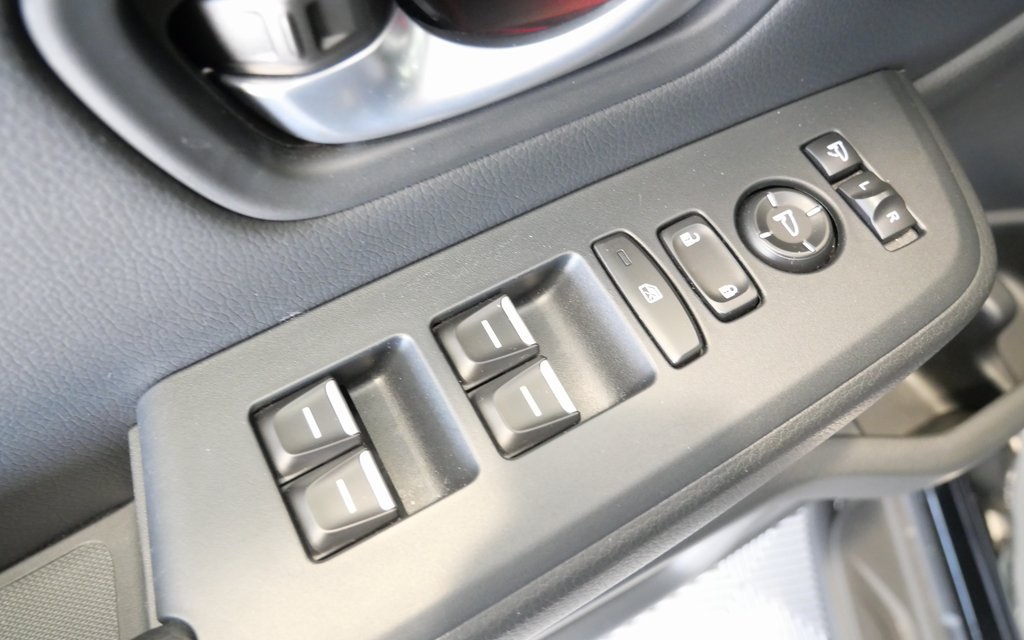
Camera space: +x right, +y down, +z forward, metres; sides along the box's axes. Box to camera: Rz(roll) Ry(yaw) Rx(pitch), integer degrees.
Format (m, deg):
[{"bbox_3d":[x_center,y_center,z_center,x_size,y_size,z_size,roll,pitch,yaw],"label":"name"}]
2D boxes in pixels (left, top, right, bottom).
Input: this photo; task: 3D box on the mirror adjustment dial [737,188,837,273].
[{"bbox_3d":[0.075,-0.025,0.192,0.025,0.006,0.025,1,68,-1],"label":"mirror adjustment dial"}]

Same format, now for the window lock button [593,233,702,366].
[{"bbox_3d":[0.035,-0.006,0.183,0.011,0.006,0.037,-27,71,-12],"label":"window lock button"}]

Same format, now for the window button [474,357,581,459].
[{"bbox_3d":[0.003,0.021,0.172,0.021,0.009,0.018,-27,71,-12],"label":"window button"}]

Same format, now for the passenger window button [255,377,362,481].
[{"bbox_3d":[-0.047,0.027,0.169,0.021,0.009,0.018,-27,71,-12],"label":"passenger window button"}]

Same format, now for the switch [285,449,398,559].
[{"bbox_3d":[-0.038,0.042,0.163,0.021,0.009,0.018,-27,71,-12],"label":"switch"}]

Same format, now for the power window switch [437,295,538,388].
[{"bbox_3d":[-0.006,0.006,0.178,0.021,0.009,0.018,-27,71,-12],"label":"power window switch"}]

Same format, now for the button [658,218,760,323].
[{"bbox_3d":[0.052,-0.014,0.187,0.012,0.006,0.027,-27,71,-12],"label":"button"}]

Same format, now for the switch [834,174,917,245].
[{"bbox_3d":[0.100,-0.031,0.195,0.012,0.006,0.018,-27,71,-12],"label":"switch"}]

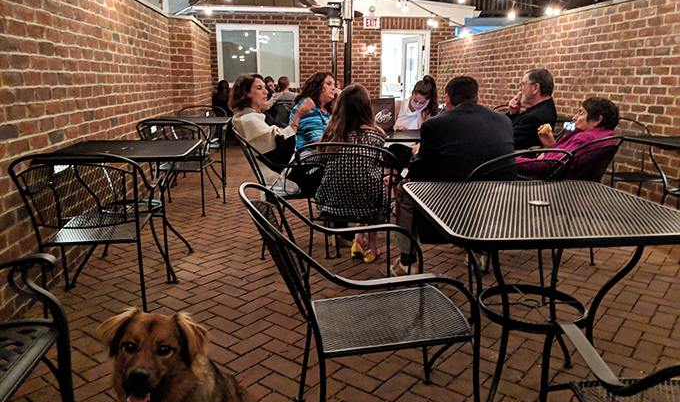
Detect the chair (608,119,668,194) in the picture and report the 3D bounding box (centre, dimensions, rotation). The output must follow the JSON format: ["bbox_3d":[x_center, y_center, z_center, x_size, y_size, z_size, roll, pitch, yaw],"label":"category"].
[{"bbox_3d":[2.238,-0.213,4.165,0.590,0.860,0.680,-1,13,-3],"label":"chair"}]

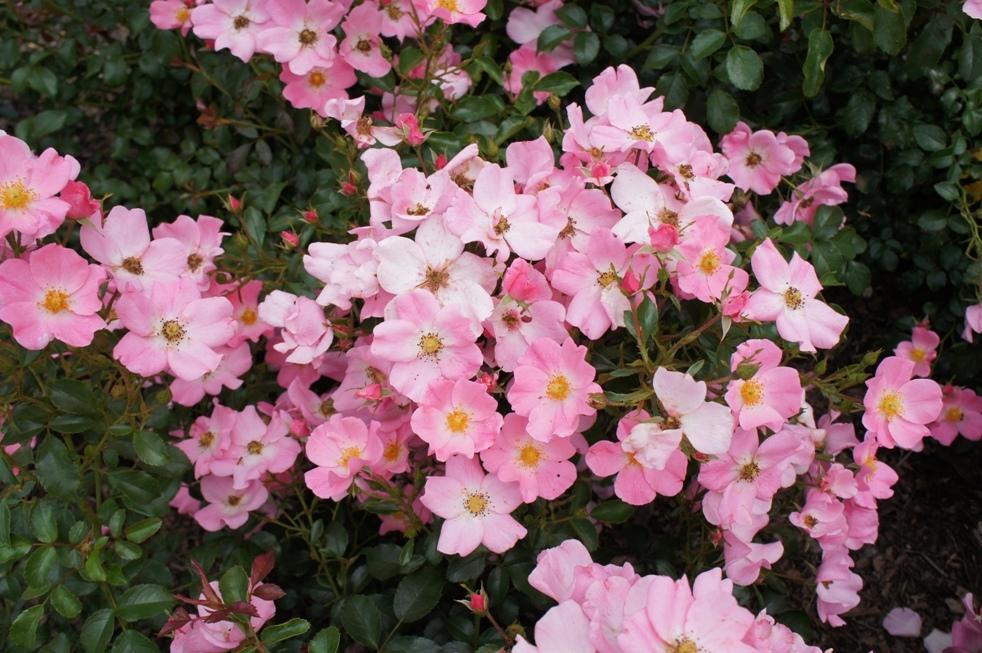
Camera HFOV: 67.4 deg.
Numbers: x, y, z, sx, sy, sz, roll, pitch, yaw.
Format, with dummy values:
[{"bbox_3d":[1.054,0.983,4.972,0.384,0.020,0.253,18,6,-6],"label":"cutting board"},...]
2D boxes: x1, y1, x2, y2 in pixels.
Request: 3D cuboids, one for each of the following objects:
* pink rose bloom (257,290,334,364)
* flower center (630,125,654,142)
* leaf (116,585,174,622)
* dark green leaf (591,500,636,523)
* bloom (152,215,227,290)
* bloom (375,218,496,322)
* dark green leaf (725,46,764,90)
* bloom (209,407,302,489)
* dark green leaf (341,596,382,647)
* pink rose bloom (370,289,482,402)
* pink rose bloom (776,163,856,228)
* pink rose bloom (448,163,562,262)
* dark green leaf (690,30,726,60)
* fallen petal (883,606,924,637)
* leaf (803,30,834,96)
[{"bbox_3d":[-0.138,0.001,0.520,0.044,0.049,0.046,-11,36,-38],"label":"pink rose bloom"},{"bbox_3d":[0.113,-0.144,0.550,0.019,0.009,0.018,0,41,0],"label":"flower center"},{"bbox_3d":[-0.249,0.200,0.530,0.044,0.012,0.028,-10,55,-14],"label":"leaf"},{"bbox_3d":[0.099,0.151,0.600,0.037,0.008,0.022,-4,41,-5],"label":"dark green leaf"},{"bbox_3d":[-0.234,-0.057,0.570,0.057,0.030,0.056,-13,75,-16],"label":"bloom"},{"bbox_3d":[-0.038,-0.037,0.500,0.081,0.034,0.076,0,69,0],"label":"bloom"},{"bbox_3d":[0.265,-0.270,0.770,0.037,0.010,0.050,-17,59,-4],"label":"dark green leaf"},{"bbox_3d":[-0.179,0.092,0.560,0.070,0.032,0.064,0,72,0],"label":"bloom"},{"bbox_3d":[-0.100,0.229,0.570,0.033,0.009,0.046,-27,60,-9],"label":"dark green leaf"},{"bbox_3d":[-0.044,0.013,0.500,0.075,0.025,0.076,1,72,-2],"label":"pink rose bloom"},{"bbox_3d":[0.277,-0.112,0.630,0.058,0.053,0.038,-20,31,-25],"label":"pink rose bloom"},{"bbox_3d":[0.010,-0.078,0.505,0.075,0.032,0.066,-4,66,-5],"label":"pink rose bloom"},{"bbox_3d":[0.231,-0.298,0.780,0.042,0.009,0.027,-30,46,-14],"label":"dark green leaf"},{"bbox_3d":[0.369,0.265,0.660,0.034,0.008,0.032,0,37,0],"label":"fallen petal"},{"bbox_3d":[0.315,-0.254,0.710,0.025,0.065,0.012,14,10,22],"label":"leaf"}]

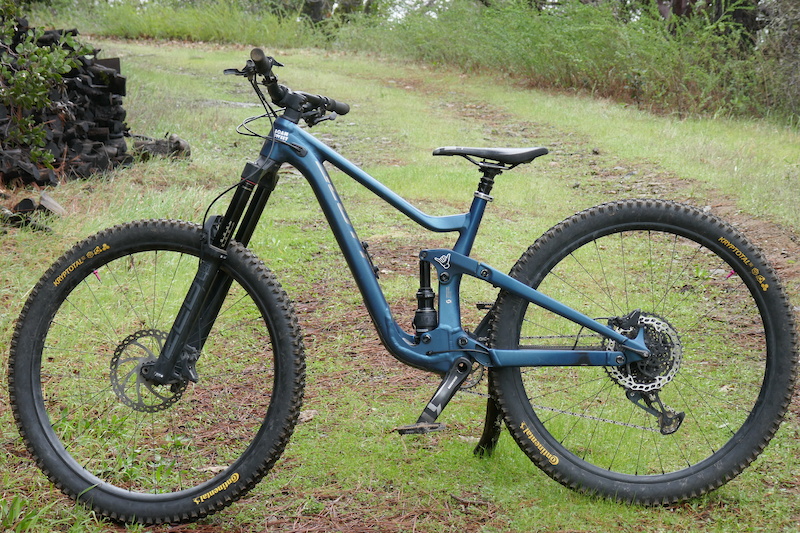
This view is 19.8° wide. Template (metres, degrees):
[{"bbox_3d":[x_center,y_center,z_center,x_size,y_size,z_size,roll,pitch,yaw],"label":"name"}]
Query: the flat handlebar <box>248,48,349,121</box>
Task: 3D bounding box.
[{"bbox_3d":[-0.255,-0.420,5.518,0.090,0.075,0.790,-3,-5,13],"label":"flat handlebar"}]

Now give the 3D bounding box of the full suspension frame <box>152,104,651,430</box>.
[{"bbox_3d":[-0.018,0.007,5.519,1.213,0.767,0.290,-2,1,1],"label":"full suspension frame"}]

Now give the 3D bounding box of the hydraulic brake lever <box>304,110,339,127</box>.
[{"bbox_3d":[-0.201,-0.378,5.785,0.085,0.048,0.125,-3,-5,13],"label":"hydraulic brake lever"}]

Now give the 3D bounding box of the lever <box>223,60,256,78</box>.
[{"bbox_3d":[-0.354,-0.449,5.260,0.085,0.048,0.125,-3,-5,13],"label":"lever"}]

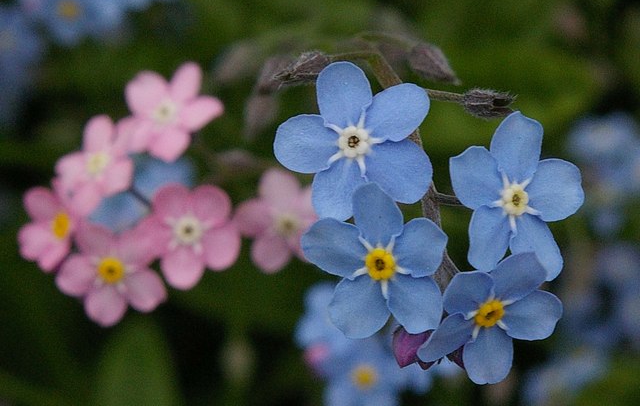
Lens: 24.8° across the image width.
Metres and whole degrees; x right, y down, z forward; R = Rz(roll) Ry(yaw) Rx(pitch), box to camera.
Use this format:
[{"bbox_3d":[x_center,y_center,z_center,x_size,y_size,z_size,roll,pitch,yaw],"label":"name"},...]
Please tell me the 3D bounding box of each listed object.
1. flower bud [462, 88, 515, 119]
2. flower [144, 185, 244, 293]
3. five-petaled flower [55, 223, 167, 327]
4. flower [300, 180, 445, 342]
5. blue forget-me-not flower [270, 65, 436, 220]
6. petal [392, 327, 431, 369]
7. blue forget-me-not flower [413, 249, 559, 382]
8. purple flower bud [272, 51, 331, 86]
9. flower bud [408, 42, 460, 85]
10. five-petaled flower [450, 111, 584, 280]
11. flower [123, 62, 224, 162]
[{"bbox_3d":[0.010,-0.006,0.088,0.003,0.002,0.002,6,0,6],"label":"flower bud"},{"bbox_3d":[-0.010,0.003,0.117,0.008,0.009,0.003,0,3,0],"label":"flower"},{"bbox_3d":[-0.017,0.006,0.116,0.009,0.008,0.003,2,6,6],"label":"five-petaled flower"},{"bbox_3d":[0.003,0.003,0.085,0.008,0.009,0.003,0,2,-1],"label":"flower"},{"bbox_3d":[0.002,-0.004,0.087,0.009,0.010,0.003,0,-7,0],"label":"blue forget-me-not flower"},{"bbox_3d":[0.006,0.008,0.087,0.002,0.003,0.002,14,-16,0],"label":"petal"},{"bbox_3d":[0.010,0.007,0.086,0.009,0.009,0.003,-7,22,-23],"label":"blue forget-me-not flower"},{"bbox_3d":[-0.001,-0.008,0.089,0.004,0.002,0.002,-25,0,-6],"label":"purple flower bud"},{"bbox_3d":[0.007,-0.009,0.093,0.004,0.002,0.002,37,0,0],"label":"flower bud"},{"bbox_3d":[0.012,0.000,0.087,0.009,0.010,0.003,-9,-1,-27],"label":"five-petaled flower"},{"bbox_3d":[-0.012,-0.007,0.118,0.009,0.008,0.003,6,-13,19],"label":"flower"}]

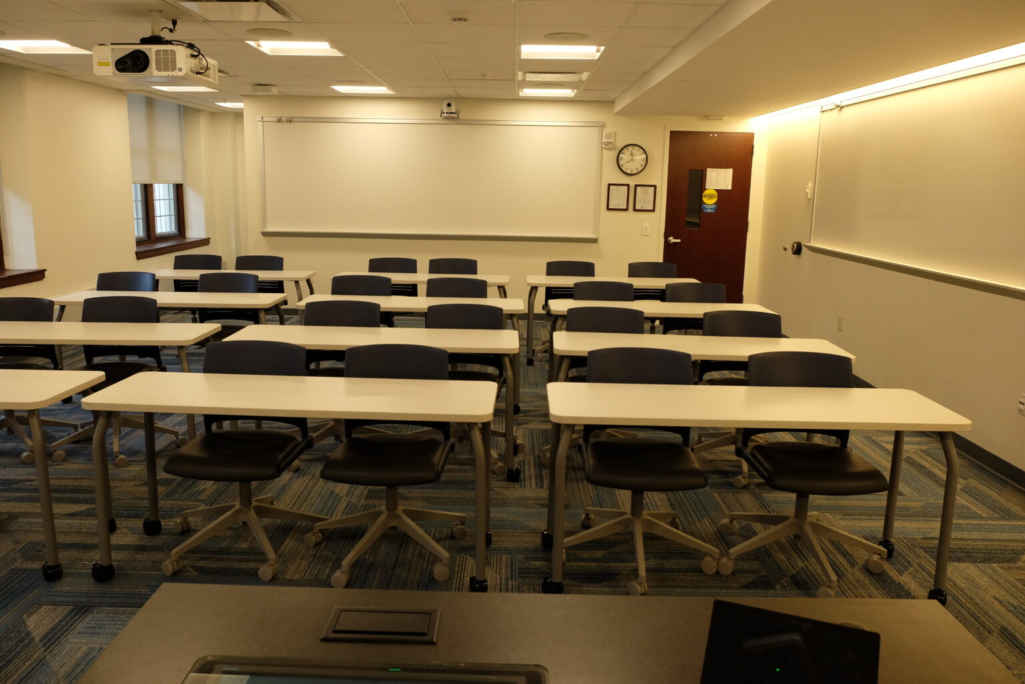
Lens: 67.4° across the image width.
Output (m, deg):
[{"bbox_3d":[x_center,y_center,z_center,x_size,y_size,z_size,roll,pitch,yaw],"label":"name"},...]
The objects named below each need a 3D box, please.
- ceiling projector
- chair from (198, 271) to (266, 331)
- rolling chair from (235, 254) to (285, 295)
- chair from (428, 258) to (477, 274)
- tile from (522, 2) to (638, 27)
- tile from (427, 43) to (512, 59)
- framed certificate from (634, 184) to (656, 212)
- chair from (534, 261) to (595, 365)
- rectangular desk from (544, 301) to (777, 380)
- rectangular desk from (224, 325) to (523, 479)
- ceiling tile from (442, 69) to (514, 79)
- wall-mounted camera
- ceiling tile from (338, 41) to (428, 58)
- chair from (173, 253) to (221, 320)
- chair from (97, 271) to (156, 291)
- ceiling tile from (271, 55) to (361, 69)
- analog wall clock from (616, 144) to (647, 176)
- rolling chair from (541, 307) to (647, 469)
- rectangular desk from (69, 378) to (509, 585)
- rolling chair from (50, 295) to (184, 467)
[{"bbox_3d":[-1.949,-1.524,4.266,0.498,0.170,0.470,1,12,0],"label":"ceiling projector"},{"bbox_3d":[-2.142,-0.052,5.621,0.660,0.855,0.660,1,12,-1],"label":"chair"},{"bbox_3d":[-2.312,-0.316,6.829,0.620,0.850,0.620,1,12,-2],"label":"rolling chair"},{"bbox_3d":[-0.561,-0.308,7.016,0.660,0.855,0.660,1,12,0],"label":"chair"},{"bbox_3d":[0.327,-1.758,4.138,0.610,0.020,0.610,1,12,0],"label":"tile"},{"bbox_3d":[-0.273,-2.029,5.338,0.605,0.020,0.605,1,12,0],"label":"tile"},{"bbox_3d":[1.470,-1.585,8.504,0.237,0.288,0.020,1,12,0],"label":"framed certificate"},{"bbox_3d":[0.533,-0.288,6.995,0.640,0.850,0.620,1,12,0],"label":"chair"},{"bbox_3d":[1.008,0.118,5.369,1.520,0.724,0.495,1,12,0],"label":"rectangular desk"},{"bbox_3d":[-0.730,0.327,4.167,1.516,0.728,0.485,1,12,0],"label":"rectangular desk"},{"bbox_3d":[-0.266,-2.276,6.539,0.605,0.020,0.605,1,12,0],"label":"ceiling tile"},{"bbox_3d":[-0.669,-2.496,8.256,0.197,0.191,0.180,1,12,0],"label":"wall-mounted camera"},{"bbox_3d":[-0.875,-2.027,5.303,0.605,0.020,0.605,1,12,0],"label":"ceiling tile"},{"bbox_3d":[-2.891,-0.340,6.957,0.660,0.855,0.660,0,12,-4],"label":"chair"},{"bbox_3d":[-2.905,-0.063,5.557,0.640,0.850,0.620,3,12,7],"label":"chair"},{"bbox_3d":[-1.489,-2.161,5.938,0.610,0.020,0.610,1,12,0],"label":"ceiling tile"},{"bbox_3d":[1.320,-2.004,8.470,0.347,0.347,0.050,1,12,0],"label":"analog wall clock"},{"bbox_3d":[0.523,0.258,4.357,0.650,0.860,0.650,1,12,0],"label":"rolling chair"},{"bbox_3d":[-0.832,0.548,3.081,1.520,0.724,0.495,2,12,2],"label":"rectangular desk"},{"bbox_3d":[-2.266,0.197,4.407,0.650,0.860,0.650,1,12,0],"label":"rolling chair"}]

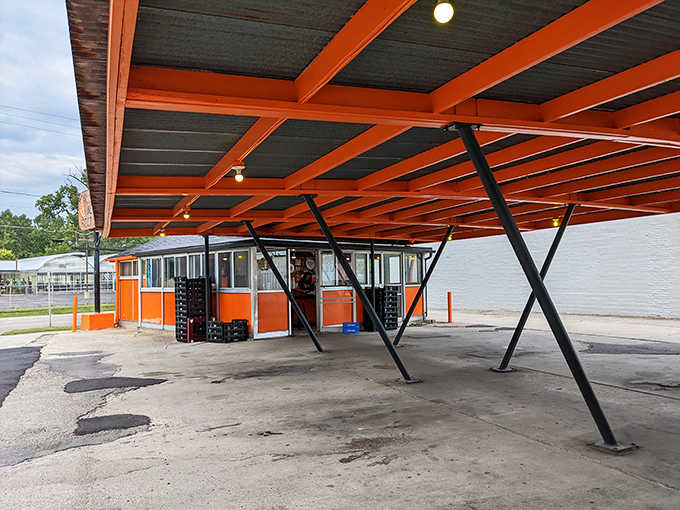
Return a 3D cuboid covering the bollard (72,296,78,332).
[{"bbox_3d":[-7.862,1.773,15.748,0.118,1.050,0.118,2,-4,-43],"label":"bollard"}]

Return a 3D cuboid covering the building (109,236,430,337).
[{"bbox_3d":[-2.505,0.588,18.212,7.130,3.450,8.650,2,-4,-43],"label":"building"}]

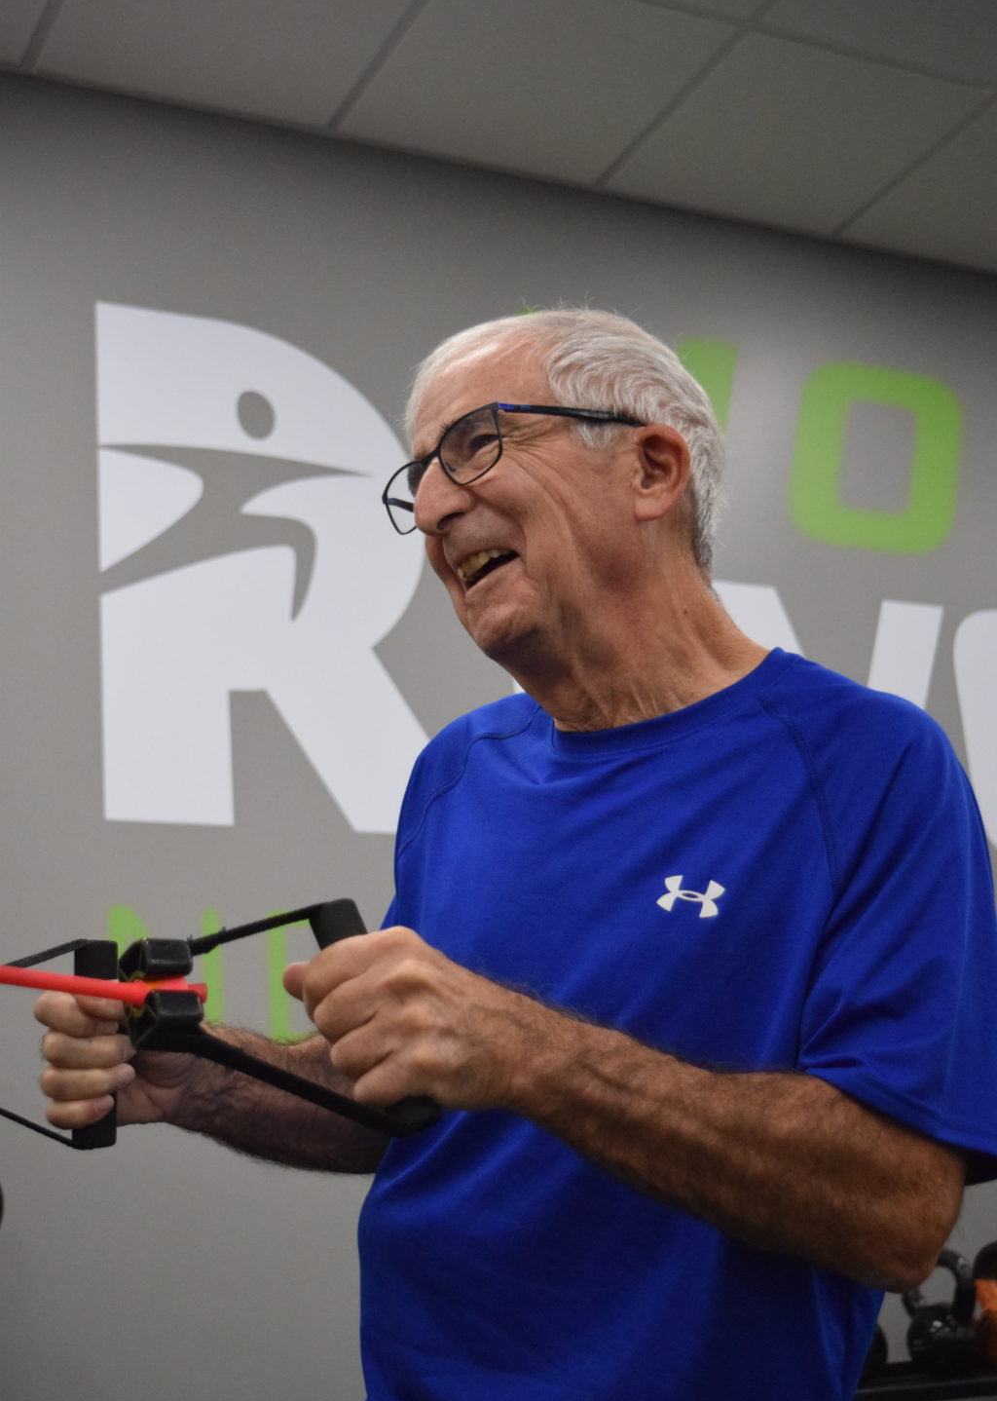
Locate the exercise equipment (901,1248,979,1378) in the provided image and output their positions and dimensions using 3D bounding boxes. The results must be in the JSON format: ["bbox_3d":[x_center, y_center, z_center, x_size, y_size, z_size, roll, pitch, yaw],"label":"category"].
[{"bbox_3d":[0.778,1.072,3.706,0.132,0.215,0.150,13,-25,-43],"label":"exercise equipment"}]

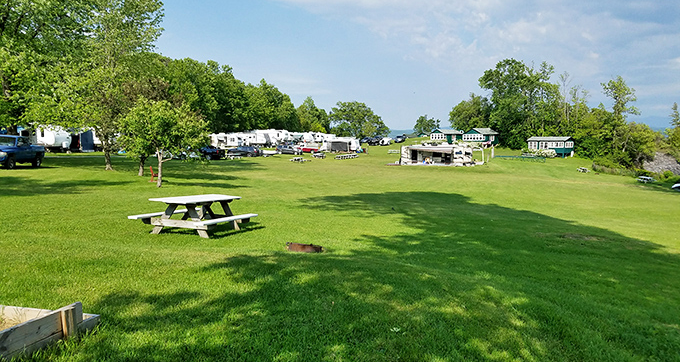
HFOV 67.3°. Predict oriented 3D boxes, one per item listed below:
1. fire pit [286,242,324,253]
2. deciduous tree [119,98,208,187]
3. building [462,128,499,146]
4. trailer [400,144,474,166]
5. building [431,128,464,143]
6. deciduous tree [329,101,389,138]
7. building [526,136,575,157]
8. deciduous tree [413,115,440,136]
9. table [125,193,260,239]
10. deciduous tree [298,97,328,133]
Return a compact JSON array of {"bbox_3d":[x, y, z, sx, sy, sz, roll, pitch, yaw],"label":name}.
[{"bbox_3d":[-0.612,1.198,9.200,0.640,0.170,0.640,4,3,0],"label":"fire pit"},{"bbox_3d":[-8.053,-1.757,23.300,4.000,4.000,3.900,0,6,0],"label":"deciduous tree"},{"bbox_3d":[28.887,-8.985,105.000,5.200,3.600,5.200,-5,8,-42],"label":"building"},{"bbox_3d":[14.319,-3.745,75.000,10.100,3.100,2.800,1,6,6],"label":"trailer"},{"bbox_3d":[22.944,-9.583,109.000,5.600,3.300,4.500,-5,8,-42],"label":"building"},{"bbox_3d":[4.818,-15.626,133.000,15.000,10.400,13.500,0,6,0],"label":"deciduous tree"},{"bbox_3d":[39.569,-6.448,96.000,7.200,3.800,4.400,5,8,43],"label":"building"},{"bbox_3d":[25.406,-16.154,150.000,7.800,6.800,7.200,0,6,0],"label":"deciduous tree"},{"bbox_3d":[-2.810,0.690,10.170,1.540,0.710,2.150,4,3,16],"label":"table"},{"bbox_3d":[-6.893,-15.414,128.000,7.800,11.300,7.800,0,6,0],"label":"deciduous tree"}]

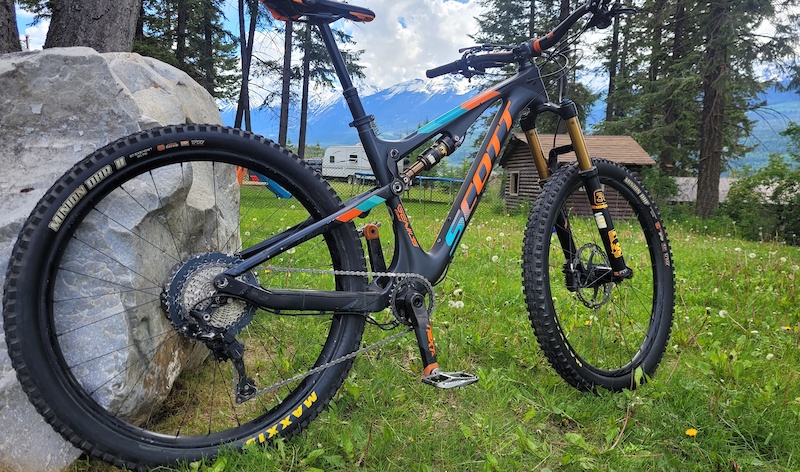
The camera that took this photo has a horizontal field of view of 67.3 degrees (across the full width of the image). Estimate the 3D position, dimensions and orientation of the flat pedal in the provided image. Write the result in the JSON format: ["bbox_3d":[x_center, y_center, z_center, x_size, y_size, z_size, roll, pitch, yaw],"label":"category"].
[{"bbox_3d":[0.113,0.320,1.347,0.108,0.025,0.100,-1,-1,-28],"label":"flat pedal"}]

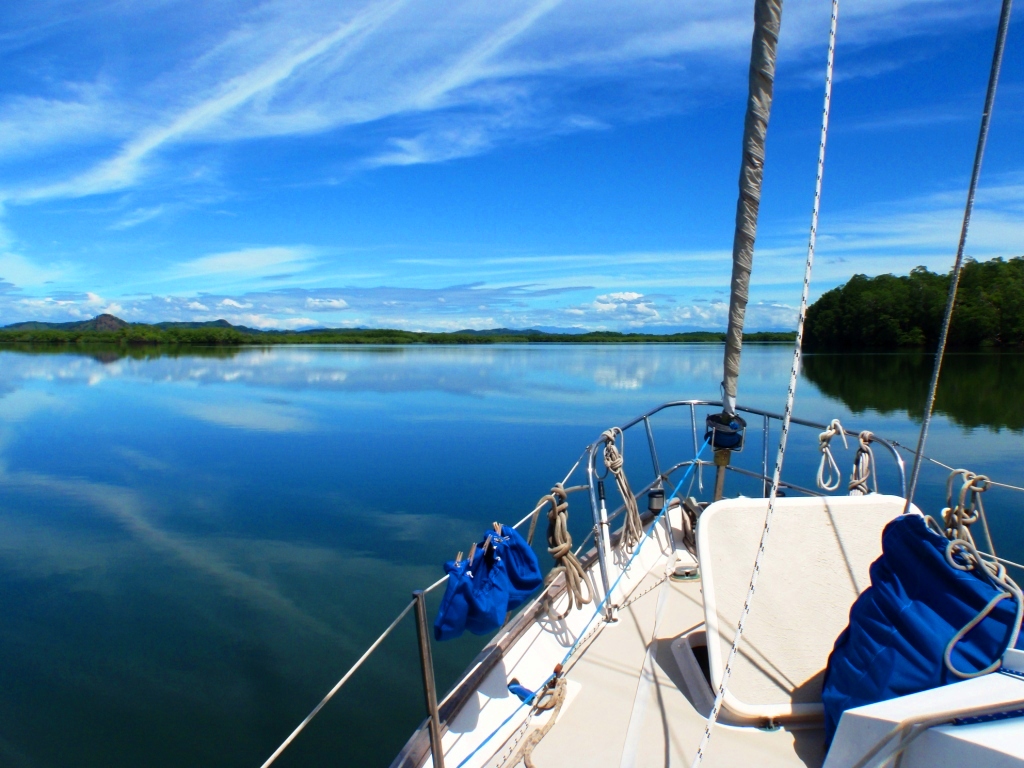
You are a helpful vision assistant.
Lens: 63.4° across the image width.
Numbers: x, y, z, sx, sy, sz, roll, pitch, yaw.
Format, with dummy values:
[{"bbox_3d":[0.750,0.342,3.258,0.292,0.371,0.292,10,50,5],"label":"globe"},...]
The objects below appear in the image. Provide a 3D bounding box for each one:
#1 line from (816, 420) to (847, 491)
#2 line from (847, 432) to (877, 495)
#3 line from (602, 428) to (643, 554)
[{"bbox_3d":[1.620,0.357,4.200,0.150,0.360,0.130,0,3,0],"label":"line"},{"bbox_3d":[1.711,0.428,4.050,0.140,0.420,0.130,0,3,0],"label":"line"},{"bbox_3d":[0.515,0.504,3.880,0.190,0.590,0.160,0,3,0],"label":"line"}]

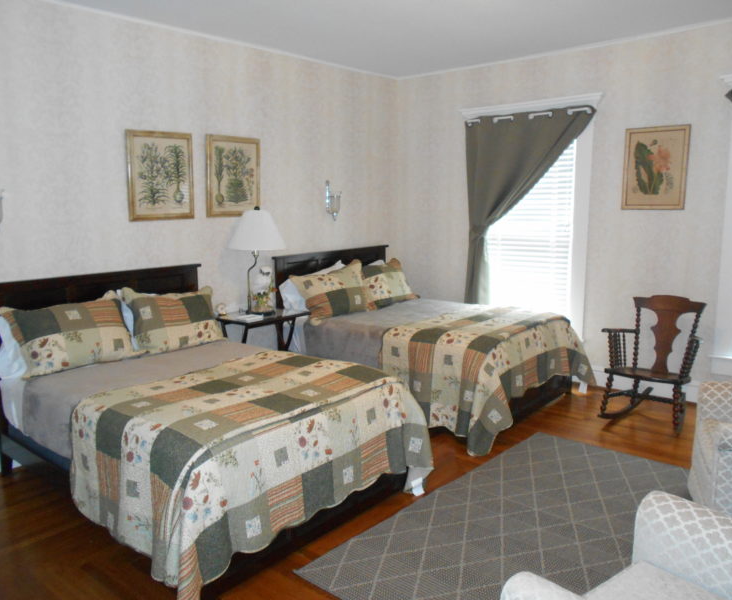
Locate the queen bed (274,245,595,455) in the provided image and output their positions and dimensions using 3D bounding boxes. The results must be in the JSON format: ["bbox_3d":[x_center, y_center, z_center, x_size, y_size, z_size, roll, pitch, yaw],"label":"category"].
[{"bbox_3d":[0.491,0.213,5.004,2.048,1.146,1.672,8,12,41],"label":"queen bed"}]

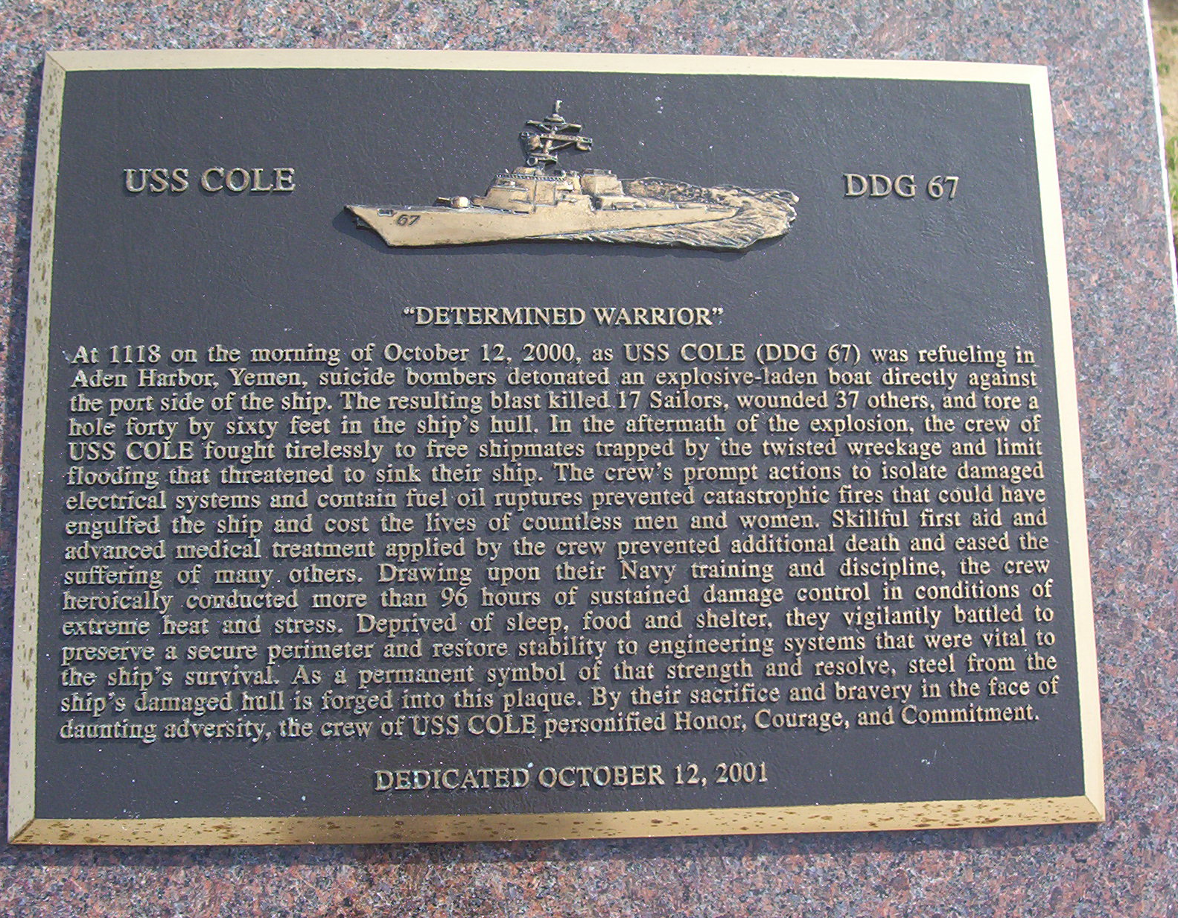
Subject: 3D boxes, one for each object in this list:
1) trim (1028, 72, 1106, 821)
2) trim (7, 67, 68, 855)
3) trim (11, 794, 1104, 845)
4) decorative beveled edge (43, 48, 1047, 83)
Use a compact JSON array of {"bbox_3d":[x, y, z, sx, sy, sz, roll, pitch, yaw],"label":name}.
[{"bbox_3d":[0.282,-0.019,1.129,0.014,0.012,0.461,0,77,-5],"label":"trim"},{"bbox_3d":[-0.312,-0.017,1.080,0.014,0.012,0.461,0,77,-5],"label":"trim"},{"bbox_3d":[-0.010,0.200,1.055,0.610,0.012,0.014,0,77,-5],"label":"trim"},{"bbox_3d":[-0.019,-0.236,1.153,0.610,0.012,0.014,0,77,-5],"label":"decorative beveled edge"}]

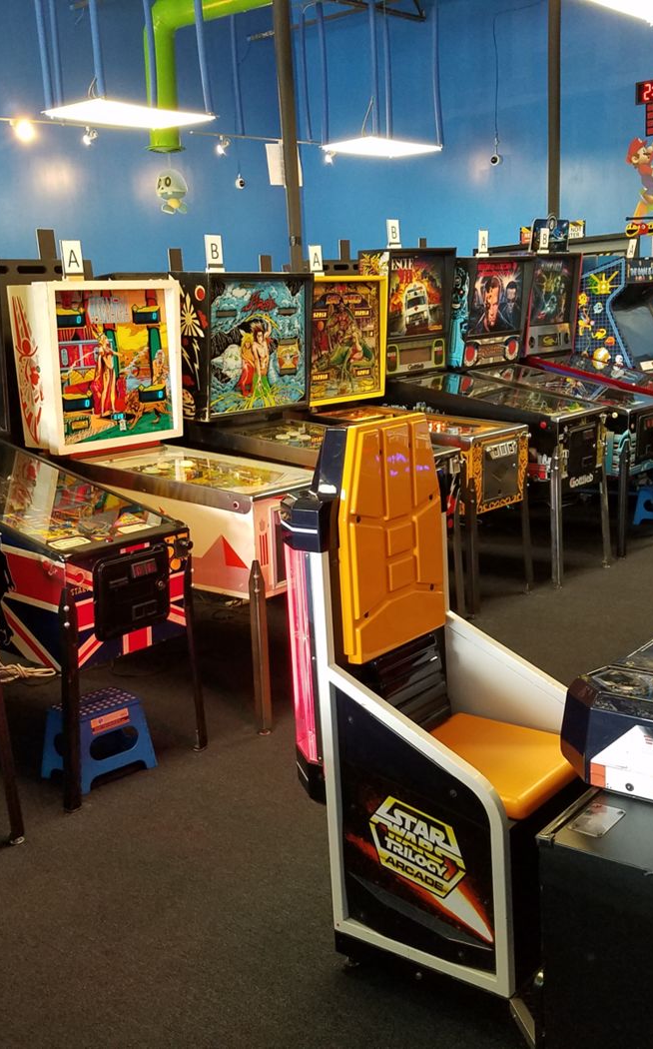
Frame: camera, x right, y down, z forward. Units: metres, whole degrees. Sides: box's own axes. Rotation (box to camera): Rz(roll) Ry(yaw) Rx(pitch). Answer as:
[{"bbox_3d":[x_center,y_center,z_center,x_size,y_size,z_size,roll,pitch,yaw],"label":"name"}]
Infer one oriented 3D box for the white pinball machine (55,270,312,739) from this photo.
[{"bbox_3d":[-0.600,-0.171,4.554,1.310,1.770,0.715,7,14,38],"label":"white pinball machine"}]

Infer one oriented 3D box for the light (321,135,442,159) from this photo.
[{"bbox_3d":[0.568,-3.813,10.576,0.610,0.080,1.220,8,16,39],"label":"light"}]

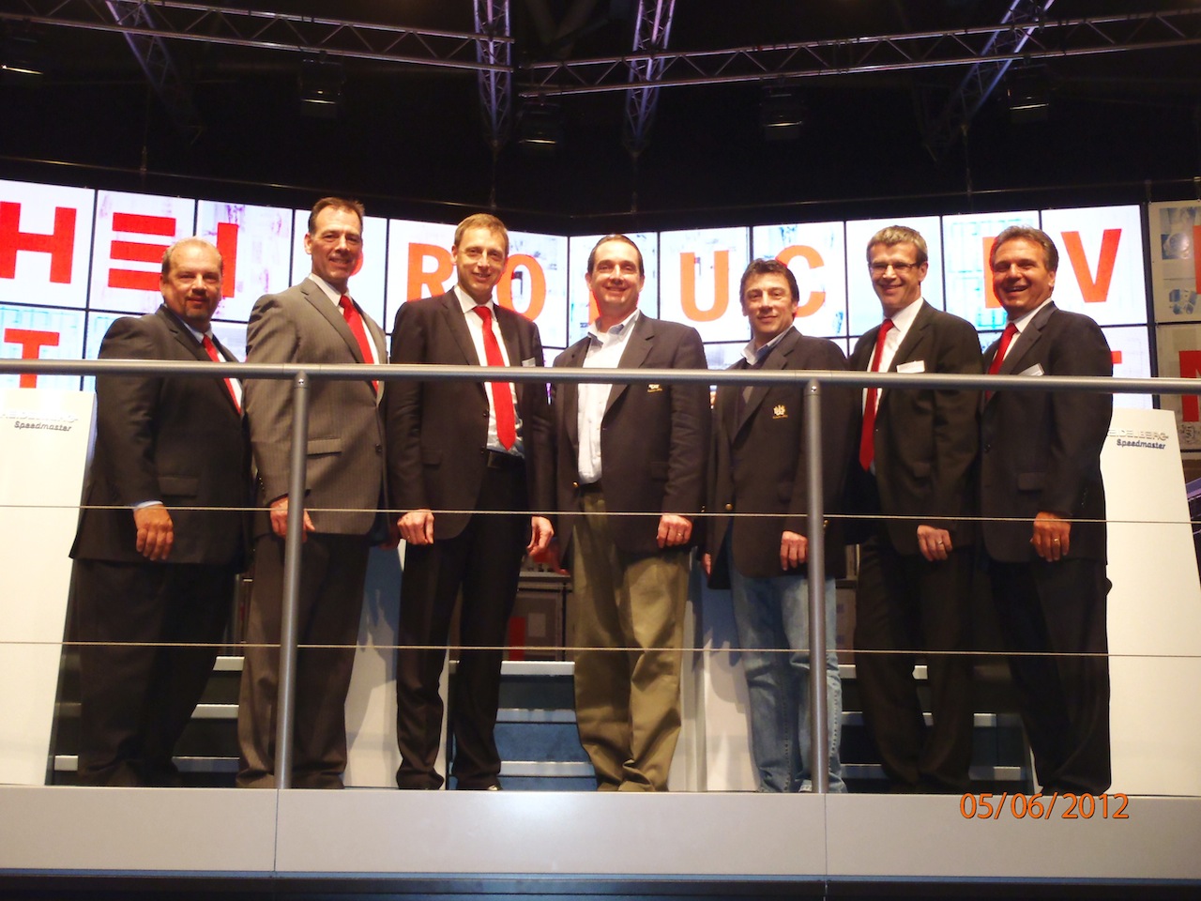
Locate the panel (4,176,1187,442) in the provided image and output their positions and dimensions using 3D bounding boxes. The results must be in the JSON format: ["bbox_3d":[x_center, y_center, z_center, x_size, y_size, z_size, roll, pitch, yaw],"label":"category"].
[{"bbox_3d":[-0.264,-0.967,12.025,9.000,1.970,1.150,1,-10,-2],"label":"panel"}]

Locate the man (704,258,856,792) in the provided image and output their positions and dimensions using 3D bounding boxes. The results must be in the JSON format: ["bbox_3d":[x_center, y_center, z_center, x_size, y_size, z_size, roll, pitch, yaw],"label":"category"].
[{"bbox_3d":[0.551,0.220,4.556,0.530,1.679,0.360,-8,-14,39],"label":"man"}]

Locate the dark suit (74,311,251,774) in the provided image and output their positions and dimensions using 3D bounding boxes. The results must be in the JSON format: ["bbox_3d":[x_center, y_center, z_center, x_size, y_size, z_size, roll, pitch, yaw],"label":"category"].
[{"bbox_3d":[-1.319,0.264,4.478,0.420,1.452,0.600,-8,-14,39],"label":"dark suit"}]

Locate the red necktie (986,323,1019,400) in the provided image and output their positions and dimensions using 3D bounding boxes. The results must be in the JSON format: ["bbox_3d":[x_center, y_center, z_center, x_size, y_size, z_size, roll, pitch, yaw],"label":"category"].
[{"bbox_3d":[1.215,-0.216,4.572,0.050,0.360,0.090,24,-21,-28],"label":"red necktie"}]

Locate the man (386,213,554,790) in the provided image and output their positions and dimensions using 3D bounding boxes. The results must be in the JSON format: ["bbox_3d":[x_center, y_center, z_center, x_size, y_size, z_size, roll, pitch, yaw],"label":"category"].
[{"bbox_3d":[-0.387,0.142,4.535,0.550,1.807,0.360,6,-12,-29],"label":"man"}]

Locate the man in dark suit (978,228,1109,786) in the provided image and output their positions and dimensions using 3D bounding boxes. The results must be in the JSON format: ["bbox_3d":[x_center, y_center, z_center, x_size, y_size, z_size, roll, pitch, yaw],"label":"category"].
[{"bbox_3d":[1.377,0.170,4.595,0.360,1.805,0.530,7,-12,-32],"label":"man in dark suit"}]

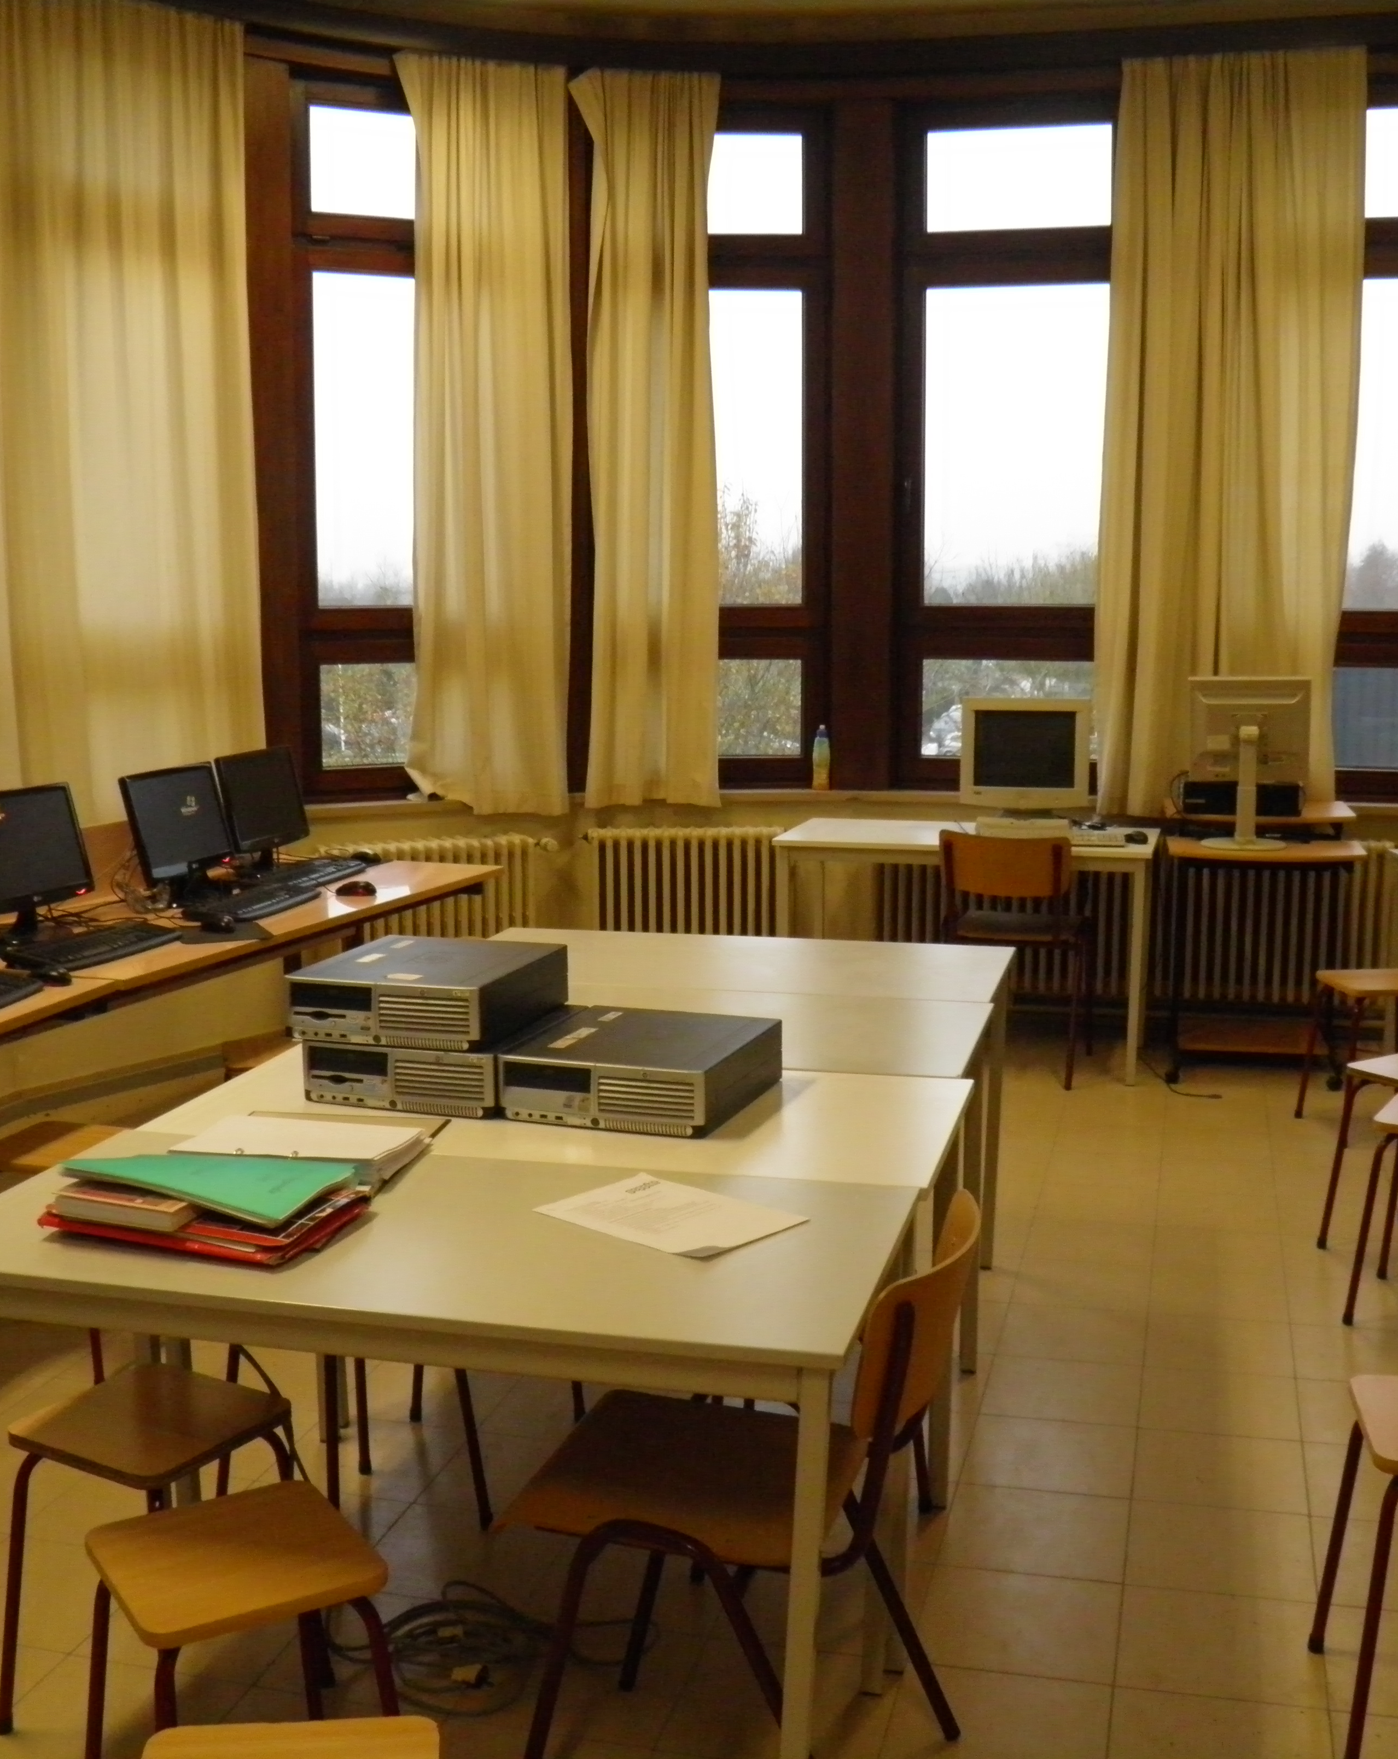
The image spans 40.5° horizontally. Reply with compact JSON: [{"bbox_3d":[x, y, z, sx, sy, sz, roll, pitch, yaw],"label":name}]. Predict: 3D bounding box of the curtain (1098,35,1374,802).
[{"bbox_3d":[1.776,-1.477,6.370,0.810,2.520,0.160,2,9,15],"label":"curtain"}]

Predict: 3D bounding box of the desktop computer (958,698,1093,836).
[{"bbox_3d":[1.117,-0.385,6.464,0.425,0.455,0.420,2,9,13],"label":"desktop computer"}]

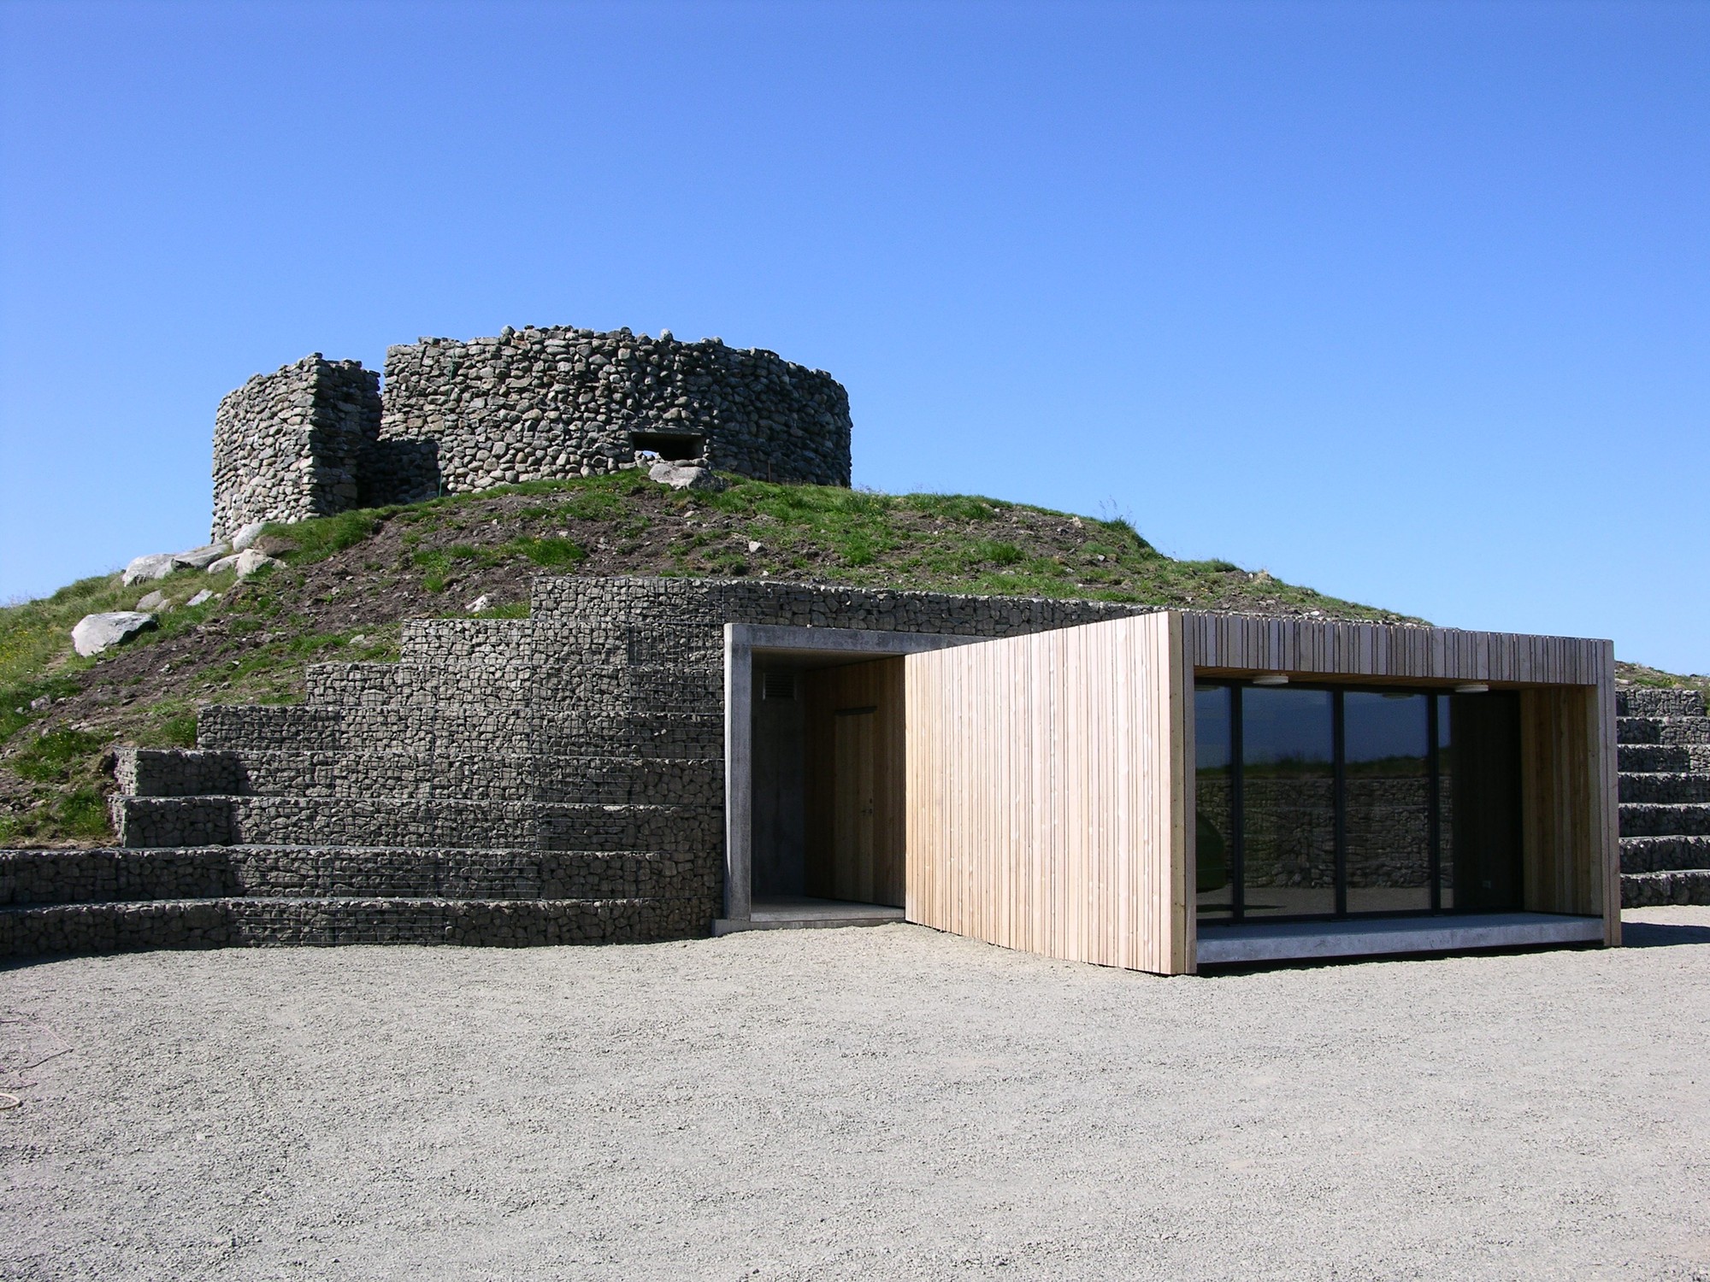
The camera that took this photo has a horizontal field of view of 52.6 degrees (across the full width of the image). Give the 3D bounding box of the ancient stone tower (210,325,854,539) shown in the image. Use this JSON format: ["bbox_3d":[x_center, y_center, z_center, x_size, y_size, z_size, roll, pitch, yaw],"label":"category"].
[{"bbox_3d":[-5.897,-2.990,32.675,11.659,2.754,11.659,0,-5,0],"label":"ancient stone tower"}]

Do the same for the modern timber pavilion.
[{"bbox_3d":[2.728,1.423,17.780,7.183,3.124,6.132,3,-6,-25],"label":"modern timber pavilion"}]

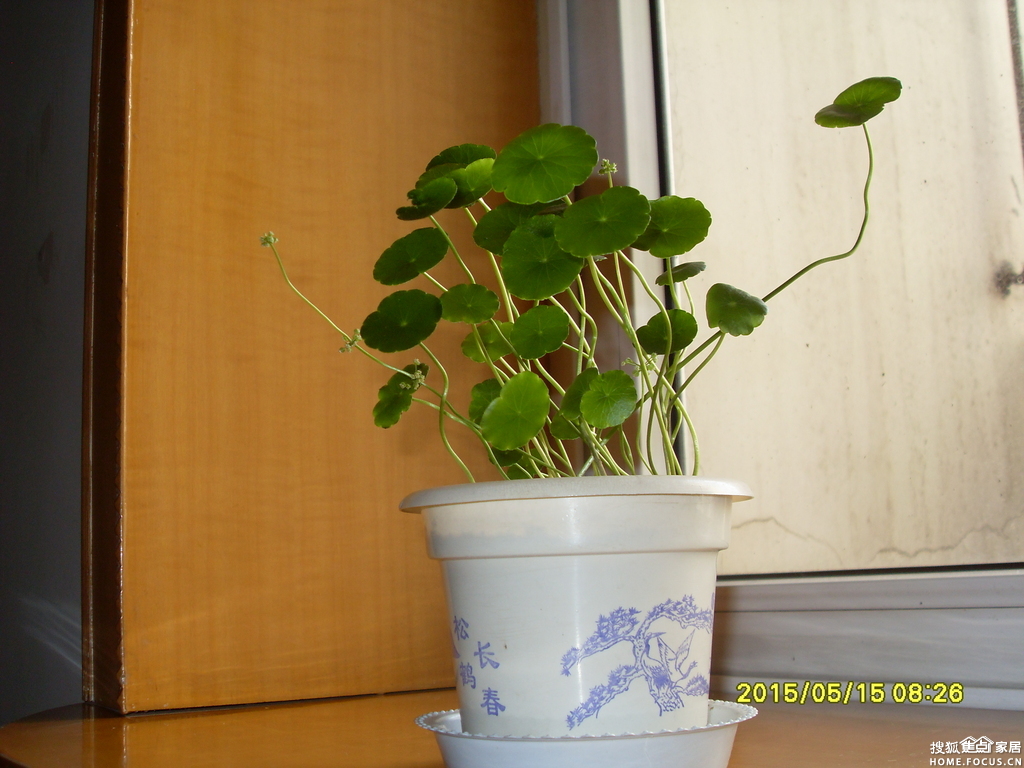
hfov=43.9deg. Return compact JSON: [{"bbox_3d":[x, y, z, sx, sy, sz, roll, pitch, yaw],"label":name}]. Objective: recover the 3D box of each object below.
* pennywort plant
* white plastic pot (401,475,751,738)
[{"bbox_3d":[0.040,-0.044,0.662,0.340,0.230,0.200,-2,-8,0],"label":"pennywort plant"},{"bbox_3d":[0.035,0.120,0.640,0.178,0.136,0.178,-2,-8,0],"label":"white plastic pot"}]

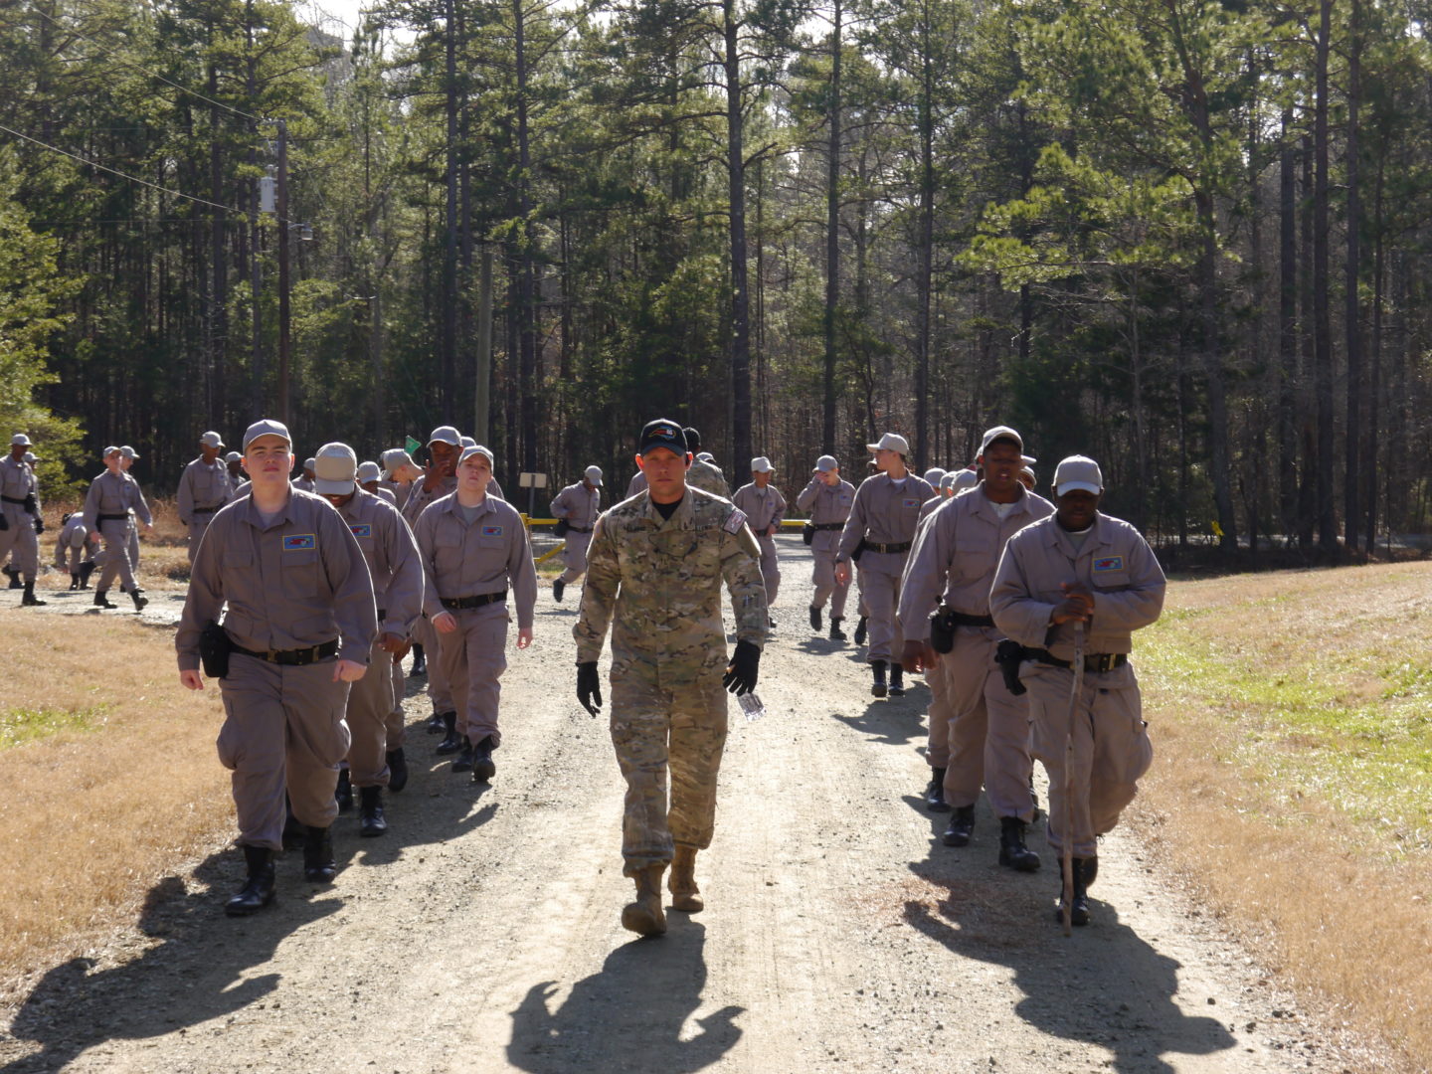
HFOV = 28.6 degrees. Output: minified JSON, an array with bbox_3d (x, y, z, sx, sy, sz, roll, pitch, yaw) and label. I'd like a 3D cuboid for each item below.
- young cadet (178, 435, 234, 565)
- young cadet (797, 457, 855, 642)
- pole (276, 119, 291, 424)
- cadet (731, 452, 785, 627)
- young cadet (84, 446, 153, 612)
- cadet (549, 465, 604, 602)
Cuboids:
[{"bbox_3d":[-4.964,-0.125,27.400,0.600,1.809,0.450,-1,1,-27],"label":"young cadet"},{"bbox_3d":[1.038,0.095,26.500,0.580,1.739,0.580,0,1,3],"label":"young cadet"},{"bbox_3d":[-10.272,-5.006,67.000,0.240,9.894,0.240,0,1,0],"label":"pole"},{"bbox_3d":[0.433,0.045,28.300,0.560,1.700,0.600,0,1,-18],"label":"cadet"},{"bbox_3d":[-6.377,-0.089,30.000,0.750,1.766,0.580,1,2,42],"label":"young cadet"},{"bbox_3d":[-1.512,0.006,31.300,0.550,1.593,0.720,-1,2,-42],"label":"cadet"}]

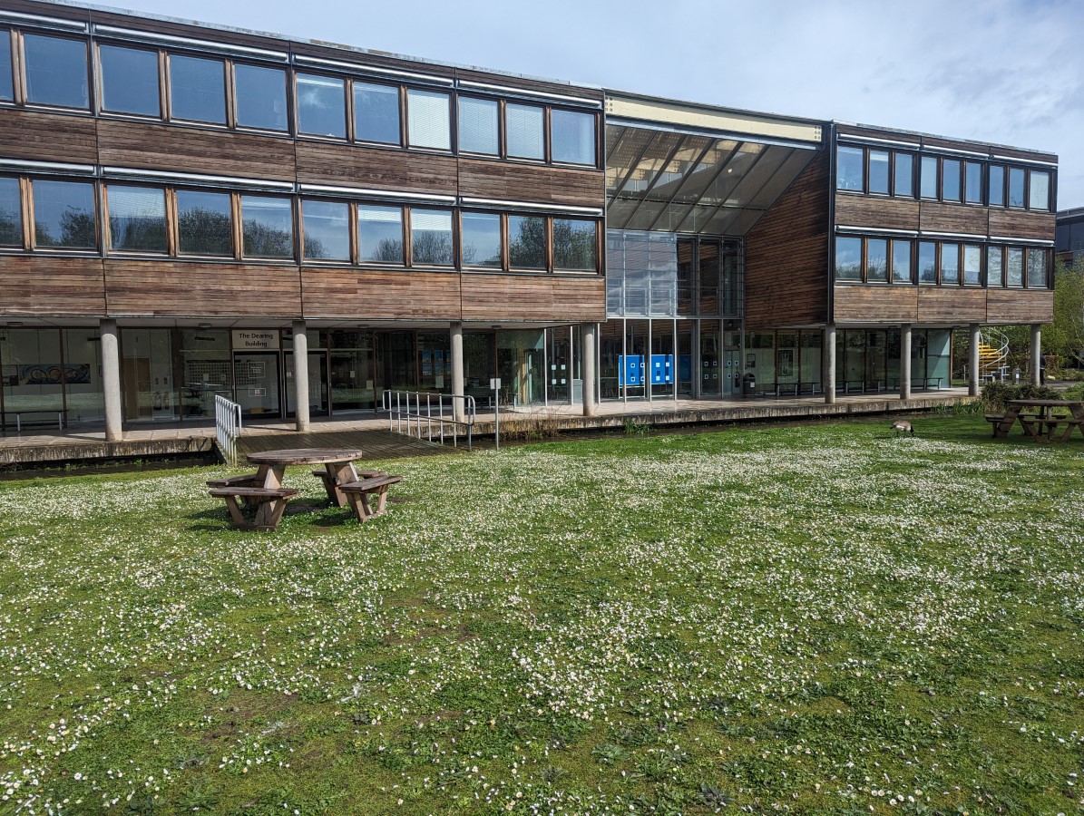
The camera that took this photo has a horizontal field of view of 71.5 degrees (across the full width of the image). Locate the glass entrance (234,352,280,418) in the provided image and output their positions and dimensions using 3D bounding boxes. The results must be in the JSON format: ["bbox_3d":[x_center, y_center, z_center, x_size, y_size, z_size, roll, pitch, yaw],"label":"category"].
[{"bbox_3d":[-8.856,-0.729,23.430,1.248,1.996,0.100,-3,4,-26],"label":"glass entrance"}]

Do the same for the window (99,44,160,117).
[{"bbox_3d":[-9.234,-7.332,16.862,1.149,1.422,0.120,-3,4,-26],"label":"window"}]

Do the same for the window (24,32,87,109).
[{"bbox_3d":[-11.135,-7.737,17.301,1.236,1.540,0.100,-3,4,-25],"label":"window"}]

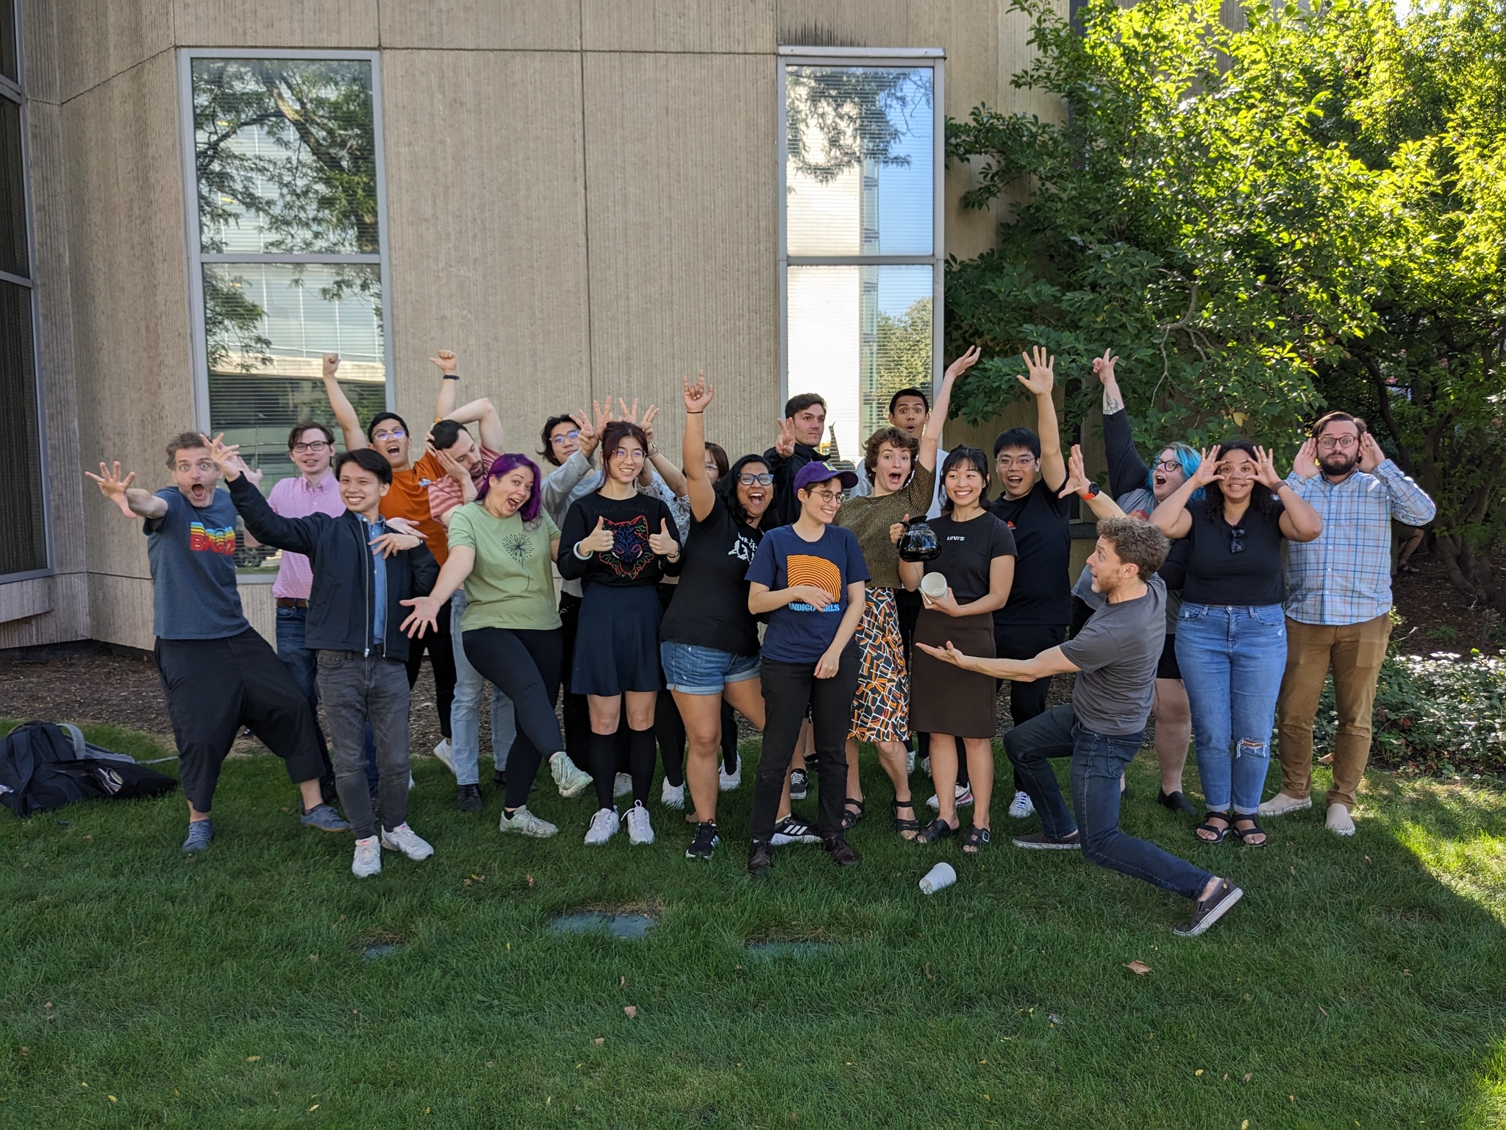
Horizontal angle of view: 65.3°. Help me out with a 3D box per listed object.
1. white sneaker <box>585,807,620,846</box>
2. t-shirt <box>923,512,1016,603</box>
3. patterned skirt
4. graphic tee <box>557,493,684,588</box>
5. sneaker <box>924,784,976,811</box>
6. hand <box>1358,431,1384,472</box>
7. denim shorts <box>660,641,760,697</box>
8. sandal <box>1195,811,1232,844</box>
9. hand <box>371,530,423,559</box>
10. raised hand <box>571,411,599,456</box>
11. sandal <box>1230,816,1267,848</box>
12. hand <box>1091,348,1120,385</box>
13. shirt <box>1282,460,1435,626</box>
[{"bbox_3d":[-0.627,1.089,4.927,0.100,0.100,0.260,1,5,17],"label":"white sneaker"},{"bbox_3d":[0.841,-0.026,4.650,0.410,0.400,0.250,1,5,13],"label":"t-shirt"},{"bbox_3d":[0.508,0.418,5.000,0.360,0.670,0.290,0,5,8],"label":"patterned skirt"},{"bbox_3d":[-0.534,-0.099,4.700,0.510,0.400,0.330,-1,5,-7],"label":"graphic tee"},{"bbox_3d":[0.885,1.036,5.254,0.250,0.105,0.100,-3,5,-24],"label":"sneaker"},{"bbox_3d":[2.674,-0.486,5.080,0.100,0.175,0.080,-6,6,30],"label":"hand"},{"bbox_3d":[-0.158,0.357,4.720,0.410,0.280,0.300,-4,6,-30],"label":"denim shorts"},{"bbox_3d":[1.945,1.079,4.951,0.105,0.095,0.250,2,6,32],"label":"sandal"},{"bbox_3d":[-1.414,-0.077,4.660,0.195,0.110,0.090,-1,5,0],"label":"hand"},{"bbox_3d":[-0.756,-0.595,5.300,0.100,0.205,0.075,-18,5,11],"label":"raised hand"},{"bbox_3d":[2.046,1.084,4.855,0.100,0.085,0.250,0,5,10],"label":"sandal"},{"bbox_3d":[1.566,-0.881,5.220,0.110,0.155,0.100,3,6,35],"label":"hand"},{"bbox_3d":[2.567,-0.099,5.080,0.720,0.690,0.360,2,6,30],"label":"shirt"}]

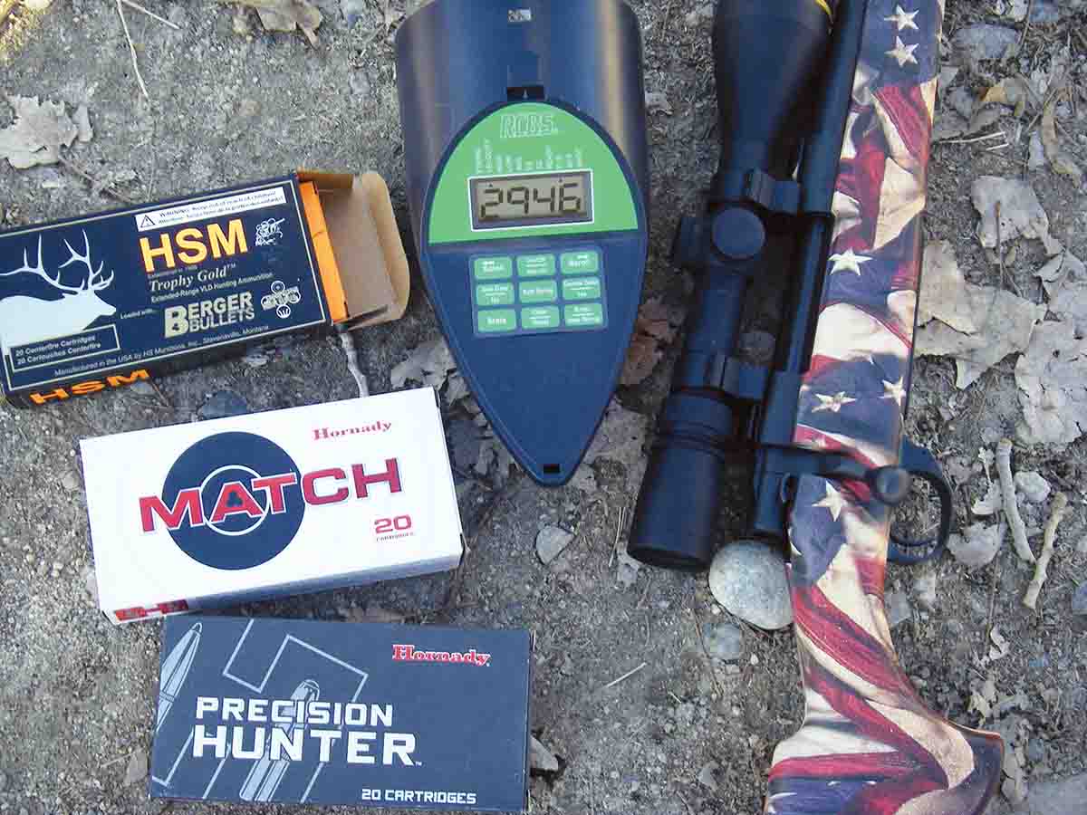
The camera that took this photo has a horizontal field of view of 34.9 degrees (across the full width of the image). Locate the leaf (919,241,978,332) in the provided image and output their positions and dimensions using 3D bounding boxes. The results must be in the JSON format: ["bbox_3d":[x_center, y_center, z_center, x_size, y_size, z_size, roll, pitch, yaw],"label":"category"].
[{"bbox_3d":[0.210,-0.063,0.893,0.032,0.011,0.048,8,75,-2],"label":"leaf"}]

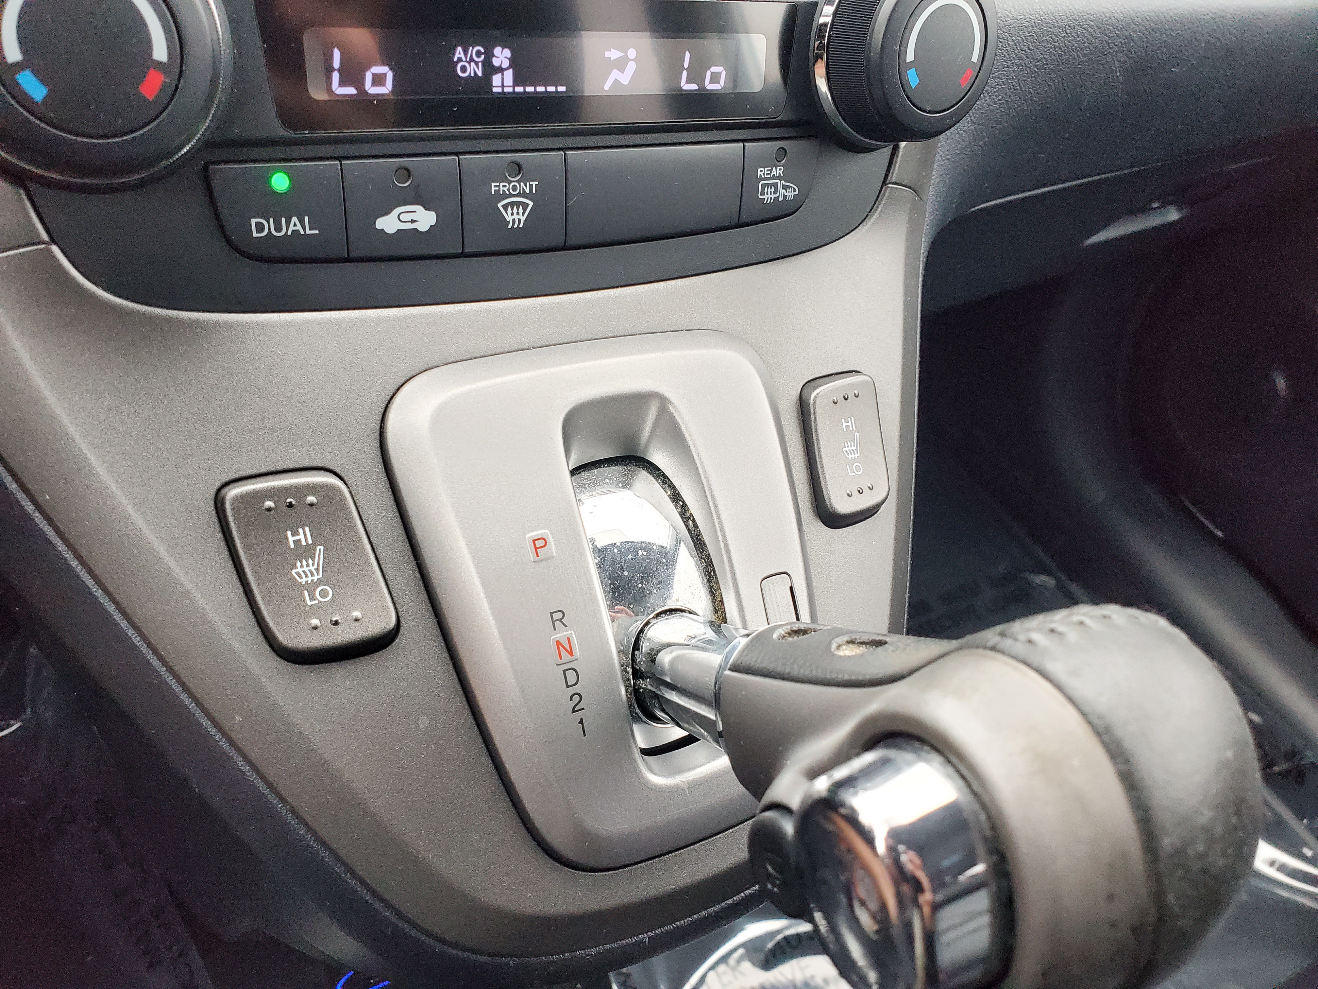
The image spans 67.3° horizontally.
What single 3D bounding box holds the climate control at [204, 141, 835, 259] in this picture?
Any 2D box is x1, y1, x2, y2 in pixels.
[{"bbox_3d":[-0.025,-0.069,0.230,0.145,0.022,0.012,-13,30,-27],"label":"climate control"}]

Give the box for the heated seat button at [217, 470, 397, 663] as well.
[{"bbox_3d":[-0.072,0.014,0.204,0.029,0.008,0.040,-15,88,-20],"label":"heated seat button"}]

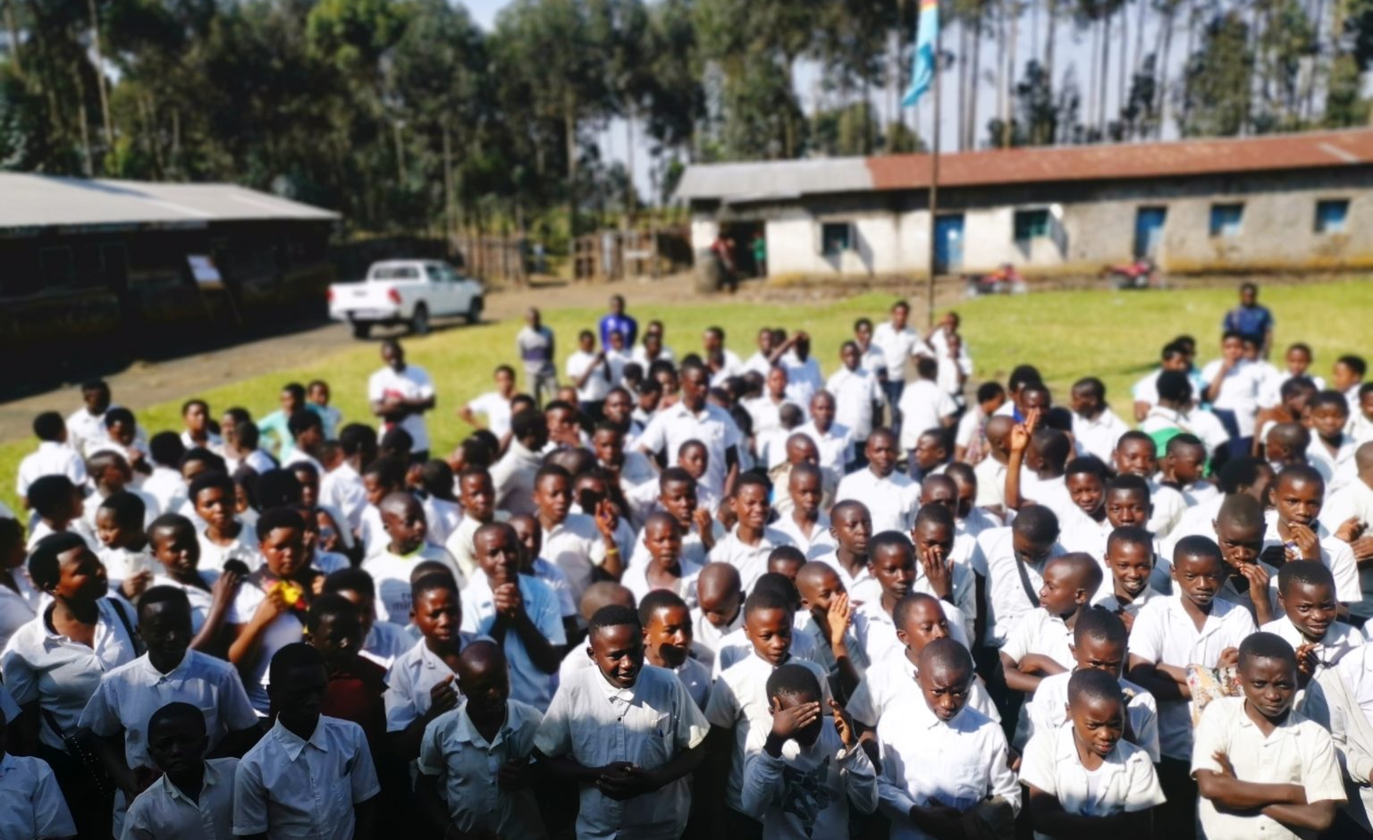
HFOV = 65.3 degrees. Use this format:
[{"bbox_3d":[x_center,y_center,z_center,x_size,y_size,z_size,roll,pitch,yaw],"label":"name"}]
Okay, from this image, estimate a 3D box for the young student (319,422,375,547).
[{"bbox_3d":[-1.677,0.775,5.443,0.300,1.550,0.420,-10,14,-39],"label":"young student"}]

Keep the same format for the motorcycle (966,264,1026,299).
[{"bbox_3d":[9.523,-4.345,32.904,1.930,1.050,0.740,0,11,7],"label":"motorcycle"}]

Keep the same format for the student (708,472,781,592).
[{"bbox_3d":[0.281,0.918,4.489,0.390,1.440,0.260,-3,11,-9],"label":"student"}]

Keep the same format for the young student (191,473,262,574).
[{"bbox_3d":[-1.850,0.934,4.442,0.390,1.470,0.260,-6,12,-21],"label":"young student"}]

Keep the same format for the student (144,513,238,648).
[{"bbox_3d":[-1.889,1.074,4.161,0.400,1.481,0.320,-9,14,-34],"label":"student"}]

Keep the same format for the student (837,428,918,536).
[{"bbox_3d":[0.912,0.758,5.092,0.420,1.470,0.260,0,11,7],"label":"student"}]

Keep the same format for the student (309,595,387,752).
[{"bbox_3d":[-1.115,1.227,3.650,0.400,1.349,0.270,-6,12,-24],"label":"student"}]

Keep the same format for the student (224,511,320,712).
[{"bbox_3d":[-1.431,1.048,3.925,0.430,1.500,0.320,-10,14,-38],"label":"student"}]

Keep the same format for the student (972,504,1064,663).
[{"bbox_3d":[1.267,1.055,4.012,0.420,1.530,0.300,2,10,15],"label":"student"}]

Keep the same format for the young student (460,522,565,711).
[{"bbox_3d":[-0.629,1.105,3.912,0.400,1.526,0.300,-3,10,-10],"label":"young student"}]

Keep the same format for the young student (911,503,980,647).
[{"bbox_3d":[0.919,1.020,3.984,0.400,1.460,0.310,0,11,6],"label":"young student"}]

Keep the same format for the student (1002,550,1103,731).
[{"bbox_3d":[1.247,1.152,3.657,0.410,1.463,0.300,0,10,5],"label":"student"}]

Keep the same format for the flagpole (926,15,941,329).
[{"bbox_3d":[3.168,-3.496,13.608,0.080,7.000,0.080,-1,10,0],"label":"flagpole"}]

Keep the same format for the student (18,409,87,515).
[{"bbox_3d":[-3.488,0.696,6.041,0.410,1.530,0.270,-1,11,5],"label":"student"}]

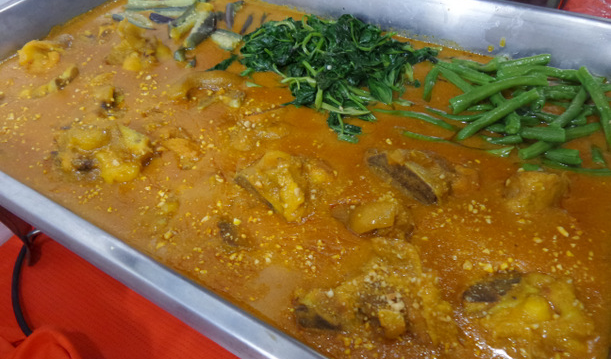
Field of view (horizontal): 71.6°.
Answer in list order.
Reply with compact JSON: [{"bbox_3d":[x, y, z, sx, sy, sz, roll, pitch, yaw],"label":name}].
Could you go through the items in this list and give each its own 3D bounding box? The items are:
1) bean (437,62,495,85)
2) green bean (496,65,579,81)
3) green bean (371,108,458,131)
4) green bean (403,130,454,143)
[{"bbox_3d":[0.123,-0.084,0.327,0.049,0.007,0.008,28,56,26],"label":"bean"},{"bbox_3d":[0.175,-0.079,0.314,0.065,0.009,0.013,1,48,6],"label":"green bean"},{"bbox_3d":[0.078,-0.044,0.301,0.061,0.006,0.009,18,52,19],"label":"green bean"},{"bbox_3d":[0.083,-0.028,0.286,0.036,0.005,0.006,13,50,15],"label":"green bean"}]

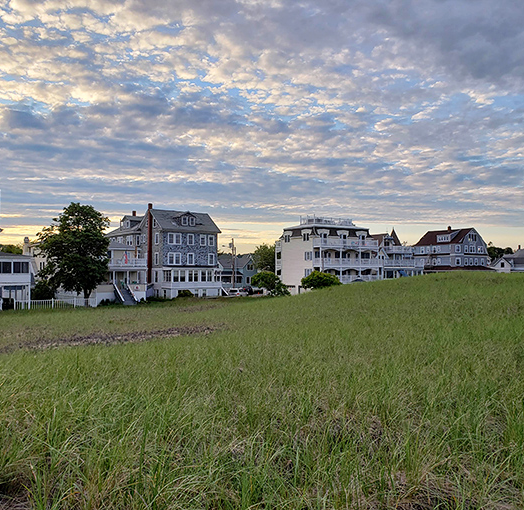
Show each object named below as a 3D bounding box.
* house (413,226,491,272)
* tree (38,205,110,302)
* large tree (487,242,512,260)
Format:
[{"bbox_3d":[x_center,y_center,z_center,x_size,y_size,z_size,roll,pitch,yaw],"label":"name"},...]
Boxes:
[{"bbox_3d":[46.200,0.115,124.052,10.000,13.700,17.000,1,-2,-30],"label":"house"},{"bbox_3d":[-21.600,0.053,58.525,8.400,11.800,8.000,0,-2,0],"label":"tree"},{"bbox_3d":[76.000,1.853,162.017,8.500,12.500,8.500,0,-2,0],"label":"large tree"}]

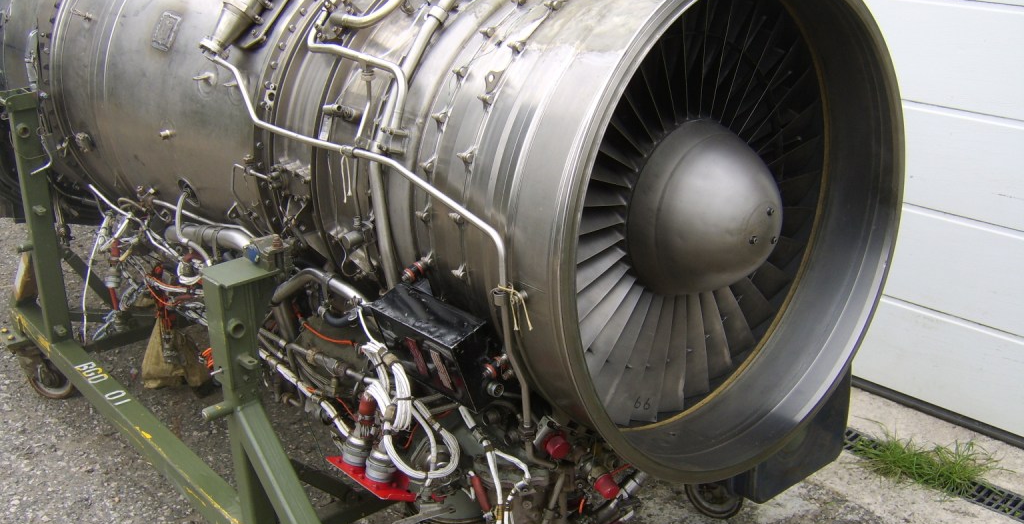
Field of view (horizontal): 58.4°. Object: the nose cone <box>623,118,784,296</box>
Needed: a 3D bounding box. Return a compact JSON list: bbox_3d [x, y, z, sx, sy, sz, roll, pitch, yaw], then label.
[{"bbox_3d":[0.255,-0.050,1.084,0.220,0.220,0.116,-10,21,-36],"label":"nose cone"}]

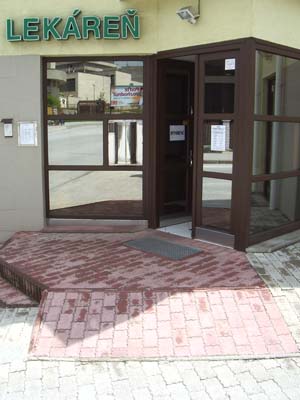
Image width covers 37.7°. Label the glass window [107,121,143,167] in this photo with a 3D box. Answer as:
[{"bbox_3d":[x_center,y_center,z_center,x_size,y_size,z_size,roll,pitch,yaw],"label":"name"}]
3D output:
[{"bbox_3d":[-0.332,-0.767,5.983,0.469,0.615,0.050,1,9,2],"label":"glass window"}]

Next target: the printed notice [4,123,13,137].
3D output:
[{"bbox_3d":[-1.891,-0.927,5.830,0.111,0.175,0.020,1,9,2],"label":"printed notice"}]

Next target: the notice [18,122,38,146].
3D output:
[{"bbox_3d":[-1.628,-0.876,5.849,0.262,0.326,0.020,1,9,2],"label":"notice"}]

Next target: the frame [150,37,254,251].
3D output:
[{"bbox_3d":[0.606,-0.695,5.569,0.120,2.417,1.469,-9,13,-44],"label":"frame"}]

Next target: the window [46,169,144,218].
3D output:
[{"bbox_3d":[-0.757,-0.084,6.107,1.312,0.654,0.050,1,9,2],"label":"window"}]

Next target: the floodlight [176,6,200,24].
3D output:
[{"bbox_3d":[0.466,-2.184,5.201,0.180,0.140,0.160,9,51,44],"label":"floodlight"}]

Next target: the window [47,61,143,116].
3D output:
[{"bbox_3d":[-0.742,-1.489,5.882,1.300,0.724,0.050,1,9,2],"label":"window"}]

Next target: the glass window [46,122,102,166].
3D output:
[{"bbox_3d":[-1.020,-0.770,6.006,0.757,0.611,0.050,1,9,2],"label":"glass window"}]

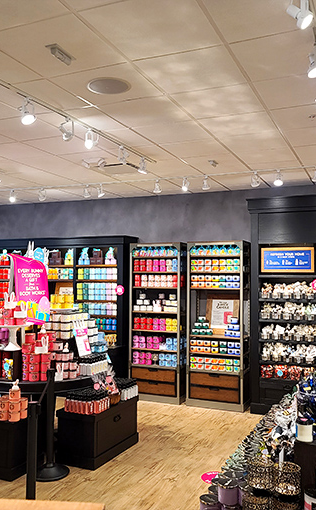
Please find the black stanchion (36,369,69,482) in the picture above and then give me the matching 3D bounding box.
[{"bbox_3d":[-1.006,1.569,4.639,0.350,0.990,0.350,1,-2,0],"label":"black stanchion"}]

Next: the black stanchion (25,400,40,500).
[{"bbox_3d":[-0.890,1.526,3.466,0.350,0.955,0.350,-1,-3,24],"label":"black stanchion"}]

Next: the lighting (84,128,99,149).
[{"bbox_3d":[-0.598,-1.042,4.400,0.110,0.170,0.125,-1,-3,30],"label":"lighting"}]

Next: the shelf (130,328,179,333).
[{"bbox_3d":[0.038,1.161,7.588,0.775,0.033,0.430,-1,-3,24],"label":"shelf"}]

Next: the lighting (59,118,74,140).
[{"bbox_3d":[-0.743,-1.020,4.008,0.125,0.190,0.145,-1,-3,35],"label":"lighting"}]

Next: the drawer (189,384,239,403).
[{"bbox_3d":[0.892,1.995,7.192,0.735,0.178,0.420,-1,-3,24],"label":"drawer"}]

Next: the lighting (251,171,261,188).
[{"bbox_3d":[1.217,-0.936,6.107,0.115,0.190,0.130,-1,-3,24],"label":"lighting"}]

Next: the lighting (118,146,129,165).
[{"bbox_3d":[-0.340,-0.981,4.843,0.125,0.180,0.105,-1,-3,30],"label":"lighting"}]

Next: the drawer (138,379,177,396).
[{"bbox_3d":[0.025,1.988,7.466,0.727,0.179,0.420,-1,-3,24],"label":"drawer"}]

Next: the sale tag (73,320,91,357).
[{"bbox_3d":[-0.847,0.930,5.458,0.020,0.390,0.220,-16,-9,22],"label":"sale tag"}]

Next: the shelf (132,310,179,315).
[{"bbox_3d":[0.040,0.883,7.600,0.775,0.033,0.430,-1,-3,24],"label":"shelf"}]

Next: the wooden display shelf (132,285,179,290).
[{"bbox_3d":[0.037,0.498,7.486,0.750,0.032,0.420,-1,-3,24],"label":"wooden display shelf"}]

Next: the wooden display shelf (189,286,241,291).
[{"bbox_3d":[0.916,0.511,7.396,0.768,0.030,0.380,-1,-3,24],"label":"wooden display shelf"}]

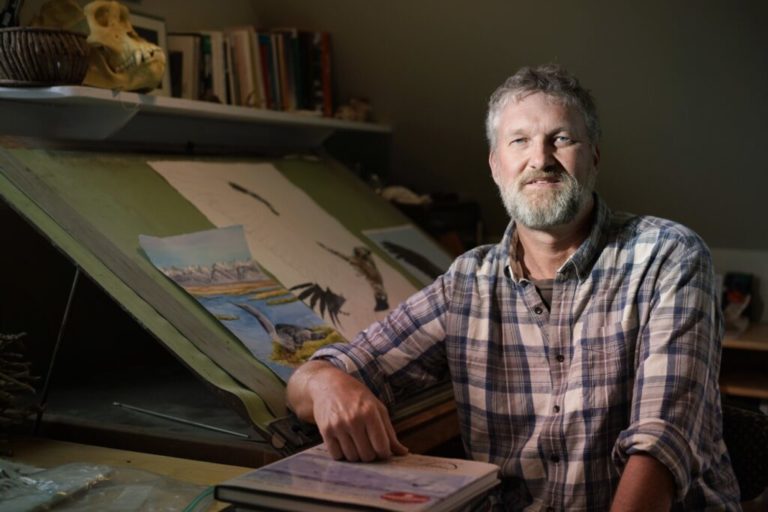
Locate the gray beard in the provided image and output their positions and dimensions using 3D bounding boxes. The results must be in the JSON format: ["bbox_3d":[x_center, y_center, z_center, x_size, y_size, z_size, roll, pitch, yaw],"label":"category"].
[{"bbox_3d":[0.243,-0.085,1.770,0.140,0.092,0.100,-1,2,11],"label":"gray beard"}]

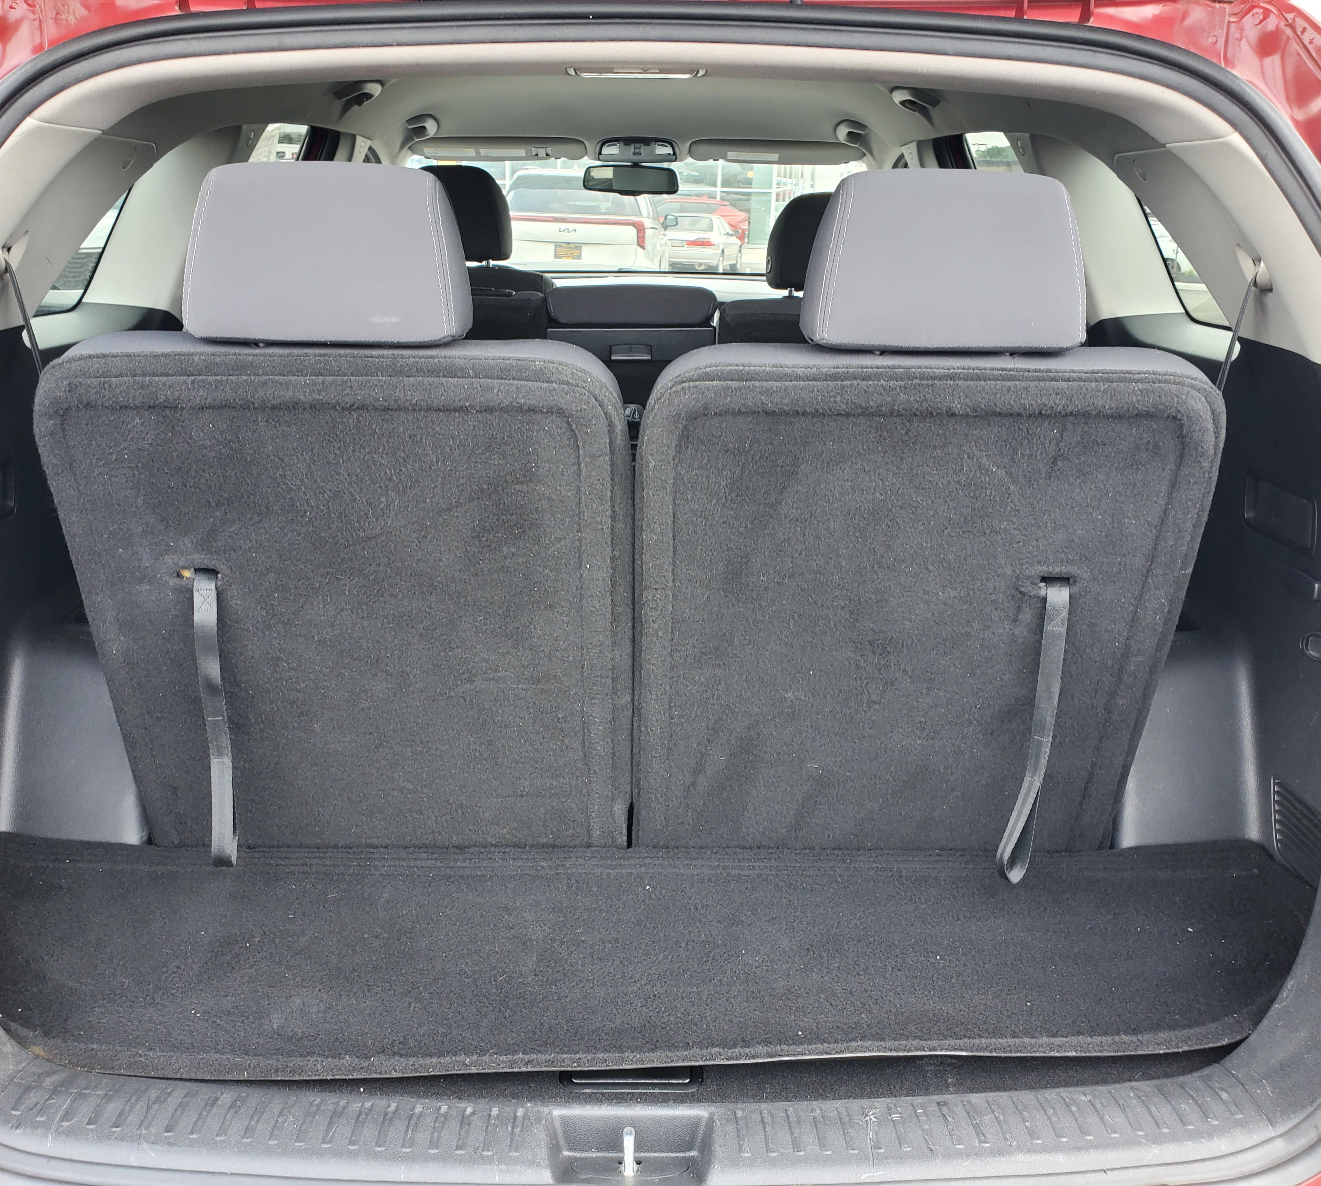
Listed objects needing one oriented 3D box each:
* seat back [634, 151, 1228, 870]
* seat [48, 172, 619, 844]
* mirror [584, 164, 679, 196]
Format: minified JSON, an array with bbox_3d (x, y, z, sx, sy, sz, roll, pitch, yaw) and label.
[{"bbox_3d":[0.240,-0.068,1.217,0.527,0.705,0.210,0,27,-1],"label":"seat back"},{"bbox_3d":[-0.292,-0.068,1.204,0.520,0.706,0.210,0,27,-1],"label":"seat"},{"bbox_3d":[-0.075,-1.073,3.089,0.250,0.072,0.050,6,23,11],"label":"mirror"}]

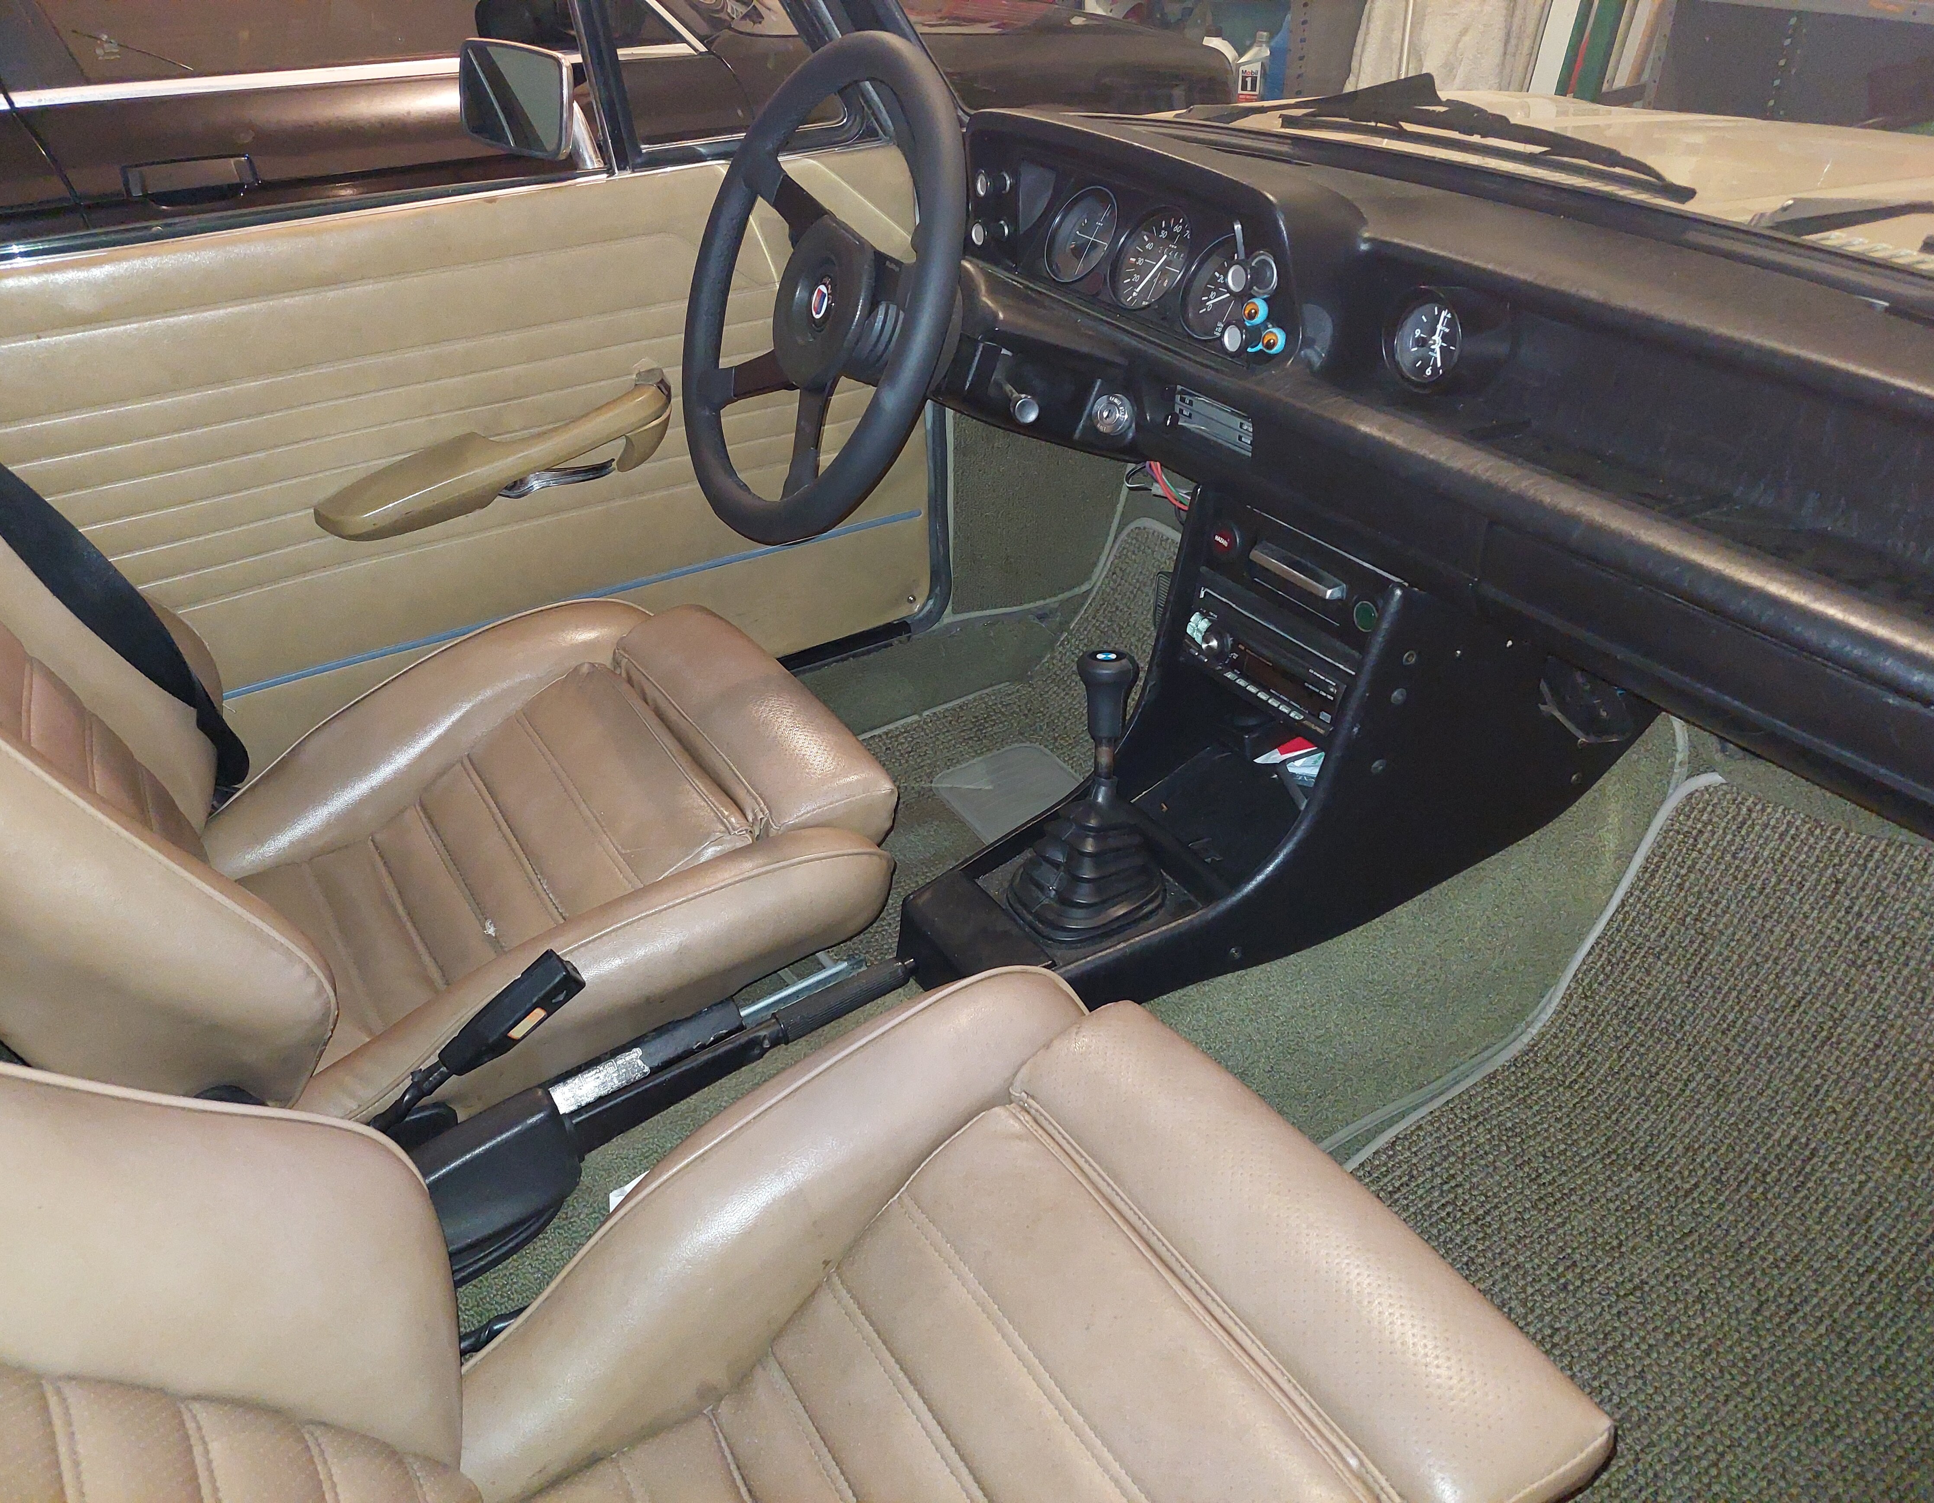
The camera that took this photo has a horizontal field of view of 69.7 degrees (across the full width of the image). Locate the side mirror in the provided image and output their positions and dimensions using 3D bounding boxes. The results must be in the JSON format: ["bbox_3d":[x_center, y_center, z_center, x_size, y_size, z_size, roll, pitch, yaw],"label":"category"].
[{"bbox_3d":[-0.427,-0.635,1.353,0.130,0.092,0.050,15,29,23],"label":"side mirror"}]

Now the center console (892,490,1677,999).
[{"bbox_3d":[0.283,-0.037,1.175,0.730,0.360,0.225,-21,38,-26],"label":"center console"}]

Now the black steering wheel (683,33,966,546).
[{"bbox_3d":[-0.105,-0.351,1.087,0.085,0.387,0.387,6,24,-38],"label":"black steering wheel"}]

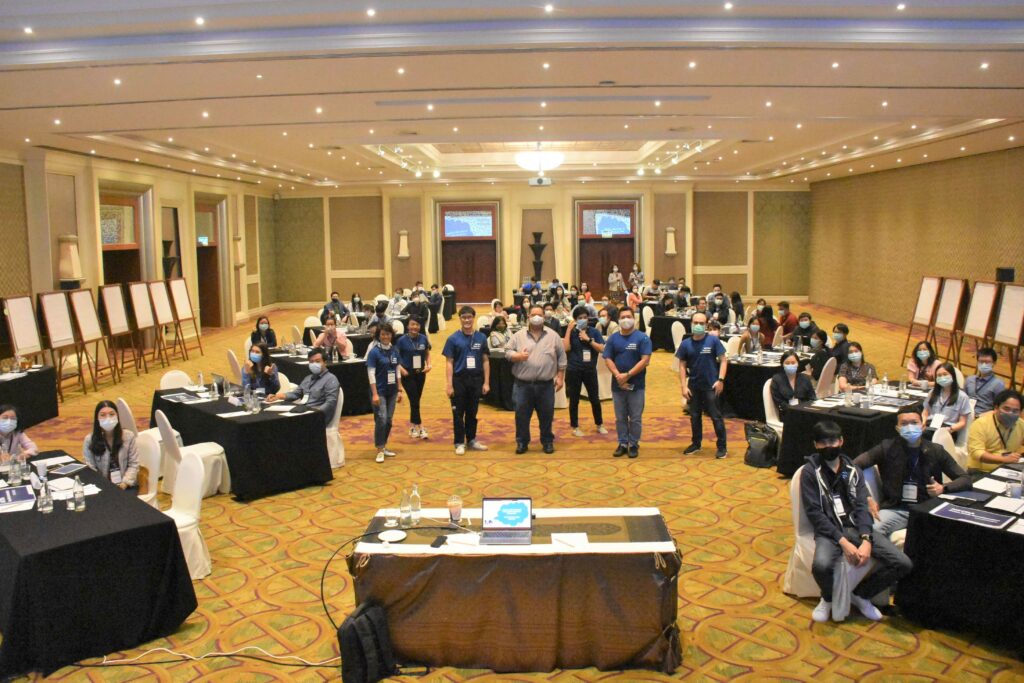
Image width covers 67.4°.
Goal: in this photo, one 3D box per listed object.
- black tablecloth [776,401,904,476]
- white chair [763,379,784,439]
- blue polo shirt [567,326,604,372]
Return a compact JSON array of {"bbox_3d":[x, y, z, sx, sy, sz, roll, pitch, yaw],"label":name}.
[{"bbox_3d":[4.000,1.008,8.575,2.200,0.770,0.860,-8,11,-43],"label":"black tablecloth"},{"bbox_3d":[3.150,0.890,8.600,0.550,0.950,0.450,6,10,41],"label":"white chair"},{"bbox_3d":[0.940,0.071,9.663,0.500,0.600,0.300,0,8,3],"label":"blue polo shirt"}]

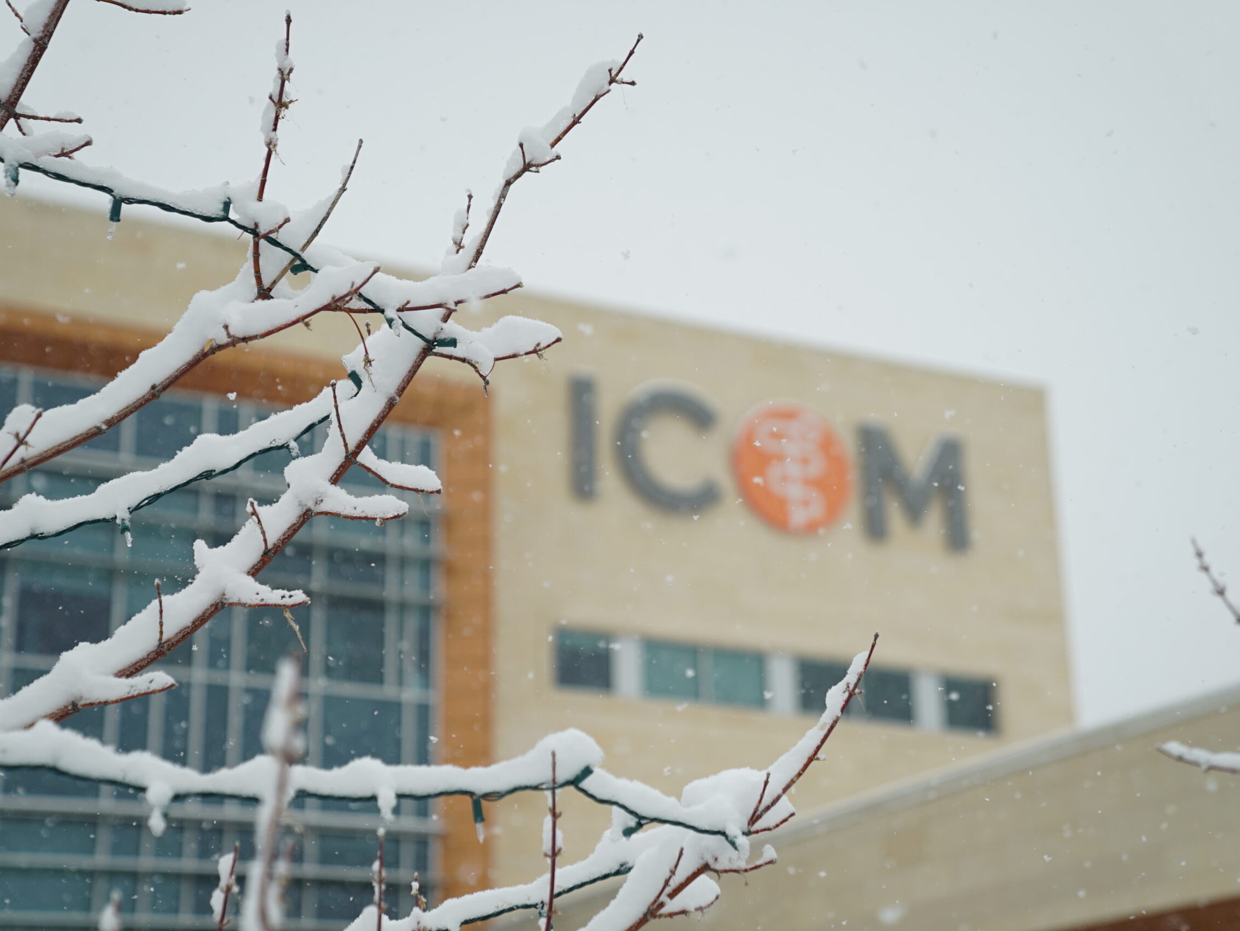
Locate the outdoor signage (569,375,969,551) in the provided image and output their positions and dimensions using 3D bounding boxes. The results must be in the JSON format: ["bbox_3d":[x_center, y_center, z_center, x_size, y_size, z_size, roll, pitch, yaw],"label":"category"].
[{"bbox_3d":[2.441,0.007,37.205,7.150,1.970,0.200,9,-22,-26],"label":"outdoor signage"}]

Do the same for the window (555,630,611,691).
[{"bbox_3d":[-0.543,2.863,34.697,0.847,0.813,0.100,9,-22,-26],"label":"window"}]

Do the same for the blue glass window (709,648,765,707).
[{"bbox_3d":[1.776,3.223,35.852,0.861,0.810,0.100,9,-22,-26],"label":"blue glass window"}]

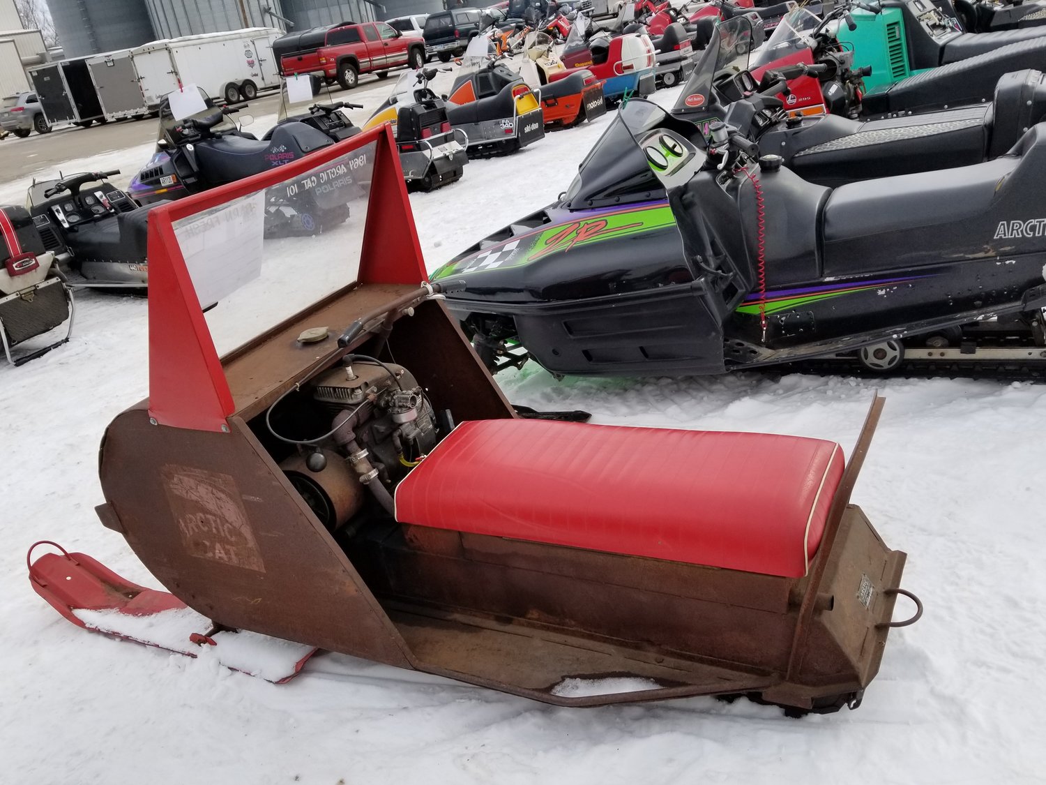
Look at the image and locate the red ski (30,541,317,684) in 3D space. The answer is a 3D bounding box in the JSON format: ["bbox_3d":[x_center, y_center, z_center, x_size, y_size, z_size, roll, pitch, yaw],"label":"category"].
[{"bbox_3d":[-1.079,0.622,2.357,1.000,0.240,0.170,4,29,25],"label":"red ski"}]

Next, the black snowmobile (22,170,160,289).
[{"bbox_3d":[-2.982,-1.106,5.656,2.450,0.950,0.950,4,29,26],"label":"black snowmobile"}]

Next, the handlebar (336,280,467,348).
[{"bbox_3d":[-0.307,-0.202,1.978,0.110,0.090,0.470,7,30,30],"label":"handlebar"}]

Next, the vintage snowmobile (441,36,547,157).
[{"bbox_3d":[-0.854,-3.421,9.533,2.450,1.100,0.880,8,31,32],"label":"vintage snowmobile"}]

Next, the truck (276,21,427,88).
[{"bbox_3d":[-5.673,-11.807,27.383,2.000,1.860,5.750,9,31,34],"label":"truck"}]

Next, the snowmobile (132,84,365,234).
[{"bbox_3d":[-2.807,-2.118,7.335,2.750,1.250,1.080,4,29,26],"label":"snowmobile"}]

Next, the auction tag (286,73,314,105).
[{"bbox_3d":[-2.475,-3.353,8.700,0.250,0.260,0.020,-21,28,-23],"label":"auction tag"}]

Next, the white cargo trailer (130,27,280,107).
[{"bbox_3d":[-11.639,-12.437,30.301,2.400,2.400,5.600,8,31,32],"label":"white cargo trailer"}]

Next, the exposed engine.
[{"bbox_3d":[-0.466,0.128,2.271,0.350,0.400,0.530,7,30,30],"label":"exposed engine"}]

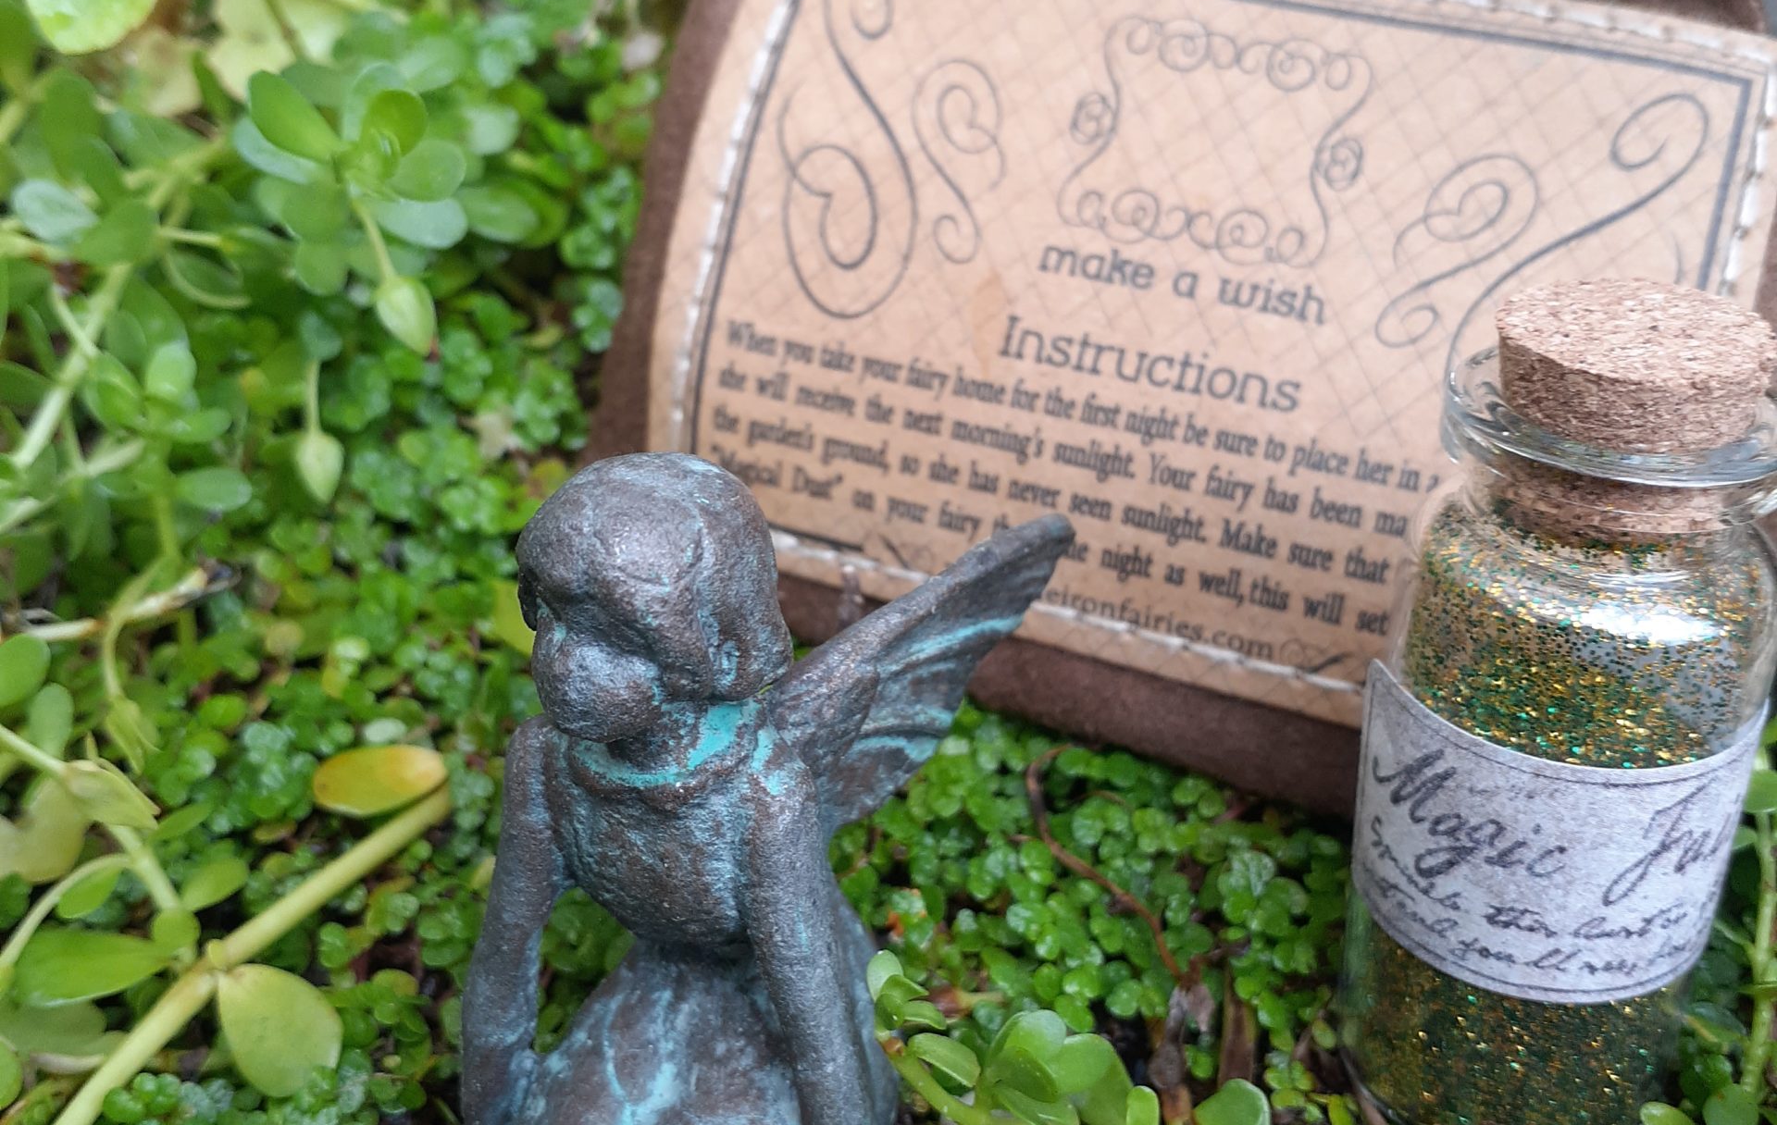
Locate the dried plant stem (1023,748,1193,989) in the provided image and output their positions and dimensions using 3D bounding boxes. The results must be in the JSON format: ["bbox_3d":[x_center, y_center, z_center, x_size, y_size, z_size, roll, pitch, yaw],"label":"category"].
[{"bbox_3d":[0.022,0.032,0.201,0.009,0.010,0.043,-6,28,-11],"label":"dried plant stem"}]

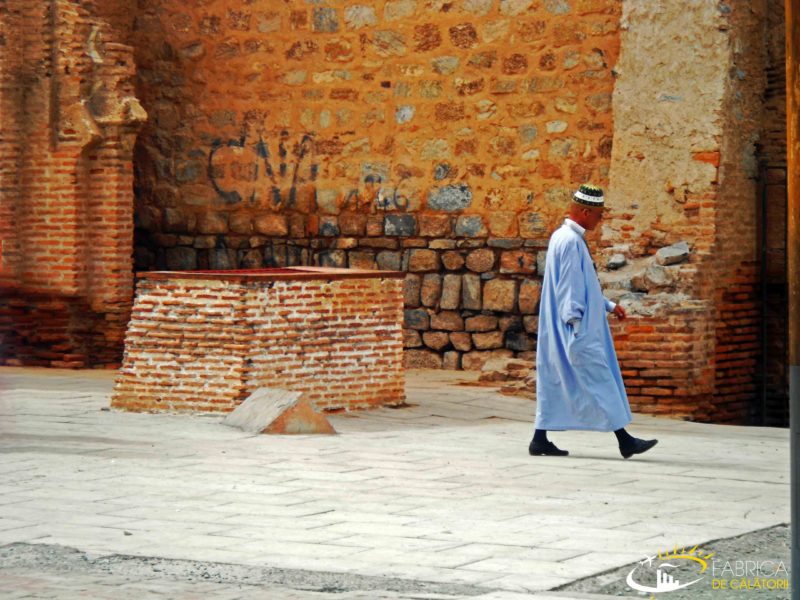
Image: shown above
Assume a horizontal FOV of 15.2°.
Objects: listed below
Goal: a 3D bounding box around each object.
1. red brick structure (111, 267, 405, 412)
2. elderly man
[{"bbox_3d":[-1.081,0.302,23.408,1.365,1.042,1.824,2,3,41],"label":"red brick structure"},{"bbox_3d":[1.208,0.131,18.750,0.790,1.700,0.560,0,2,3],"label":"elderly man"}]

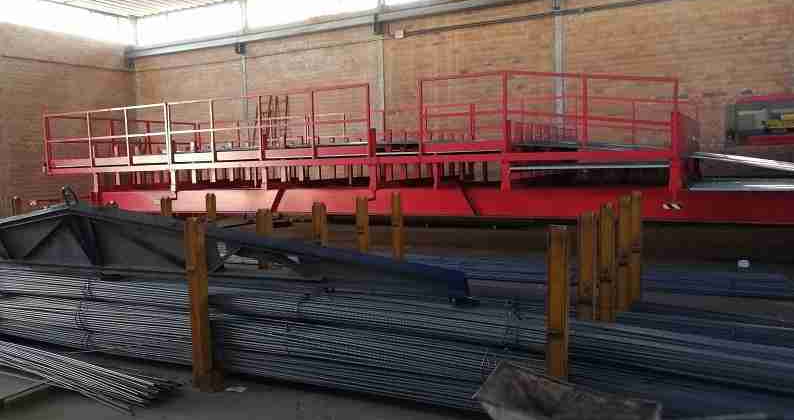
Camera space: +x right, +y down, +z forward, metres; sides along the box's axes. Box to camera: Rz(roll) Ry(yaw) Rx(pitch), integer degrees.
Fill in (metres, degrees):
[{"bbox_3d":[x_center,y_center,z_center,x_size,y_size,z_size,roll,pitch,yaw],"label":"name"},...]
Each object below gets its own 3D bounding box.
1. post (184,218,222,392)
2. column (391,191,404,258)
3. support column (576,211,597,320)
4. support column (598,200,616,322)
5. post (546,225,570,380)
[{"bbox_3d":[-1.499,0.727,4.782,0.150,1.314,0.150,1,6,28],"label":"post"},{"bbox_3d":[0.020,0.459,7.403,0.120,1.314,0.120,1,6,28],"label":"column"},{"bbox_3d":[1.376,0.665,4.488,0.120,1.314,0.120,1,6,28],"label":"support column"},{"bbox_3d":[1.730,0.601,5.113,0.120,1.314,0.120,1,6,28],"label":"support column"},{"bbox_3d":[0.954,0.750,3.640,0.120,1.314,0.120,1,6,28],"label":"post"}]

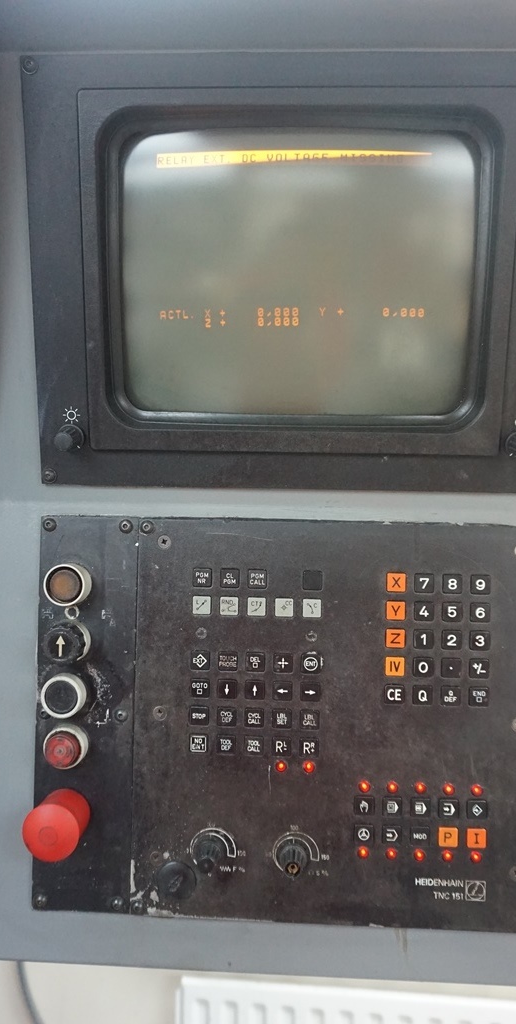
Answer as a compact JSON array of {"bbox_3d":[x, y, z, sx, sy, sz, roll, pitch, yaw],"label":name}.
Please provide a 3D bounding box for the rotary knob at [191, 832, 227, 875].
[{"bbox_3d":[-0.036,0.247,0.548,0.024,0.024,0.025,1,-2,2],"label":"rotary knob"}]

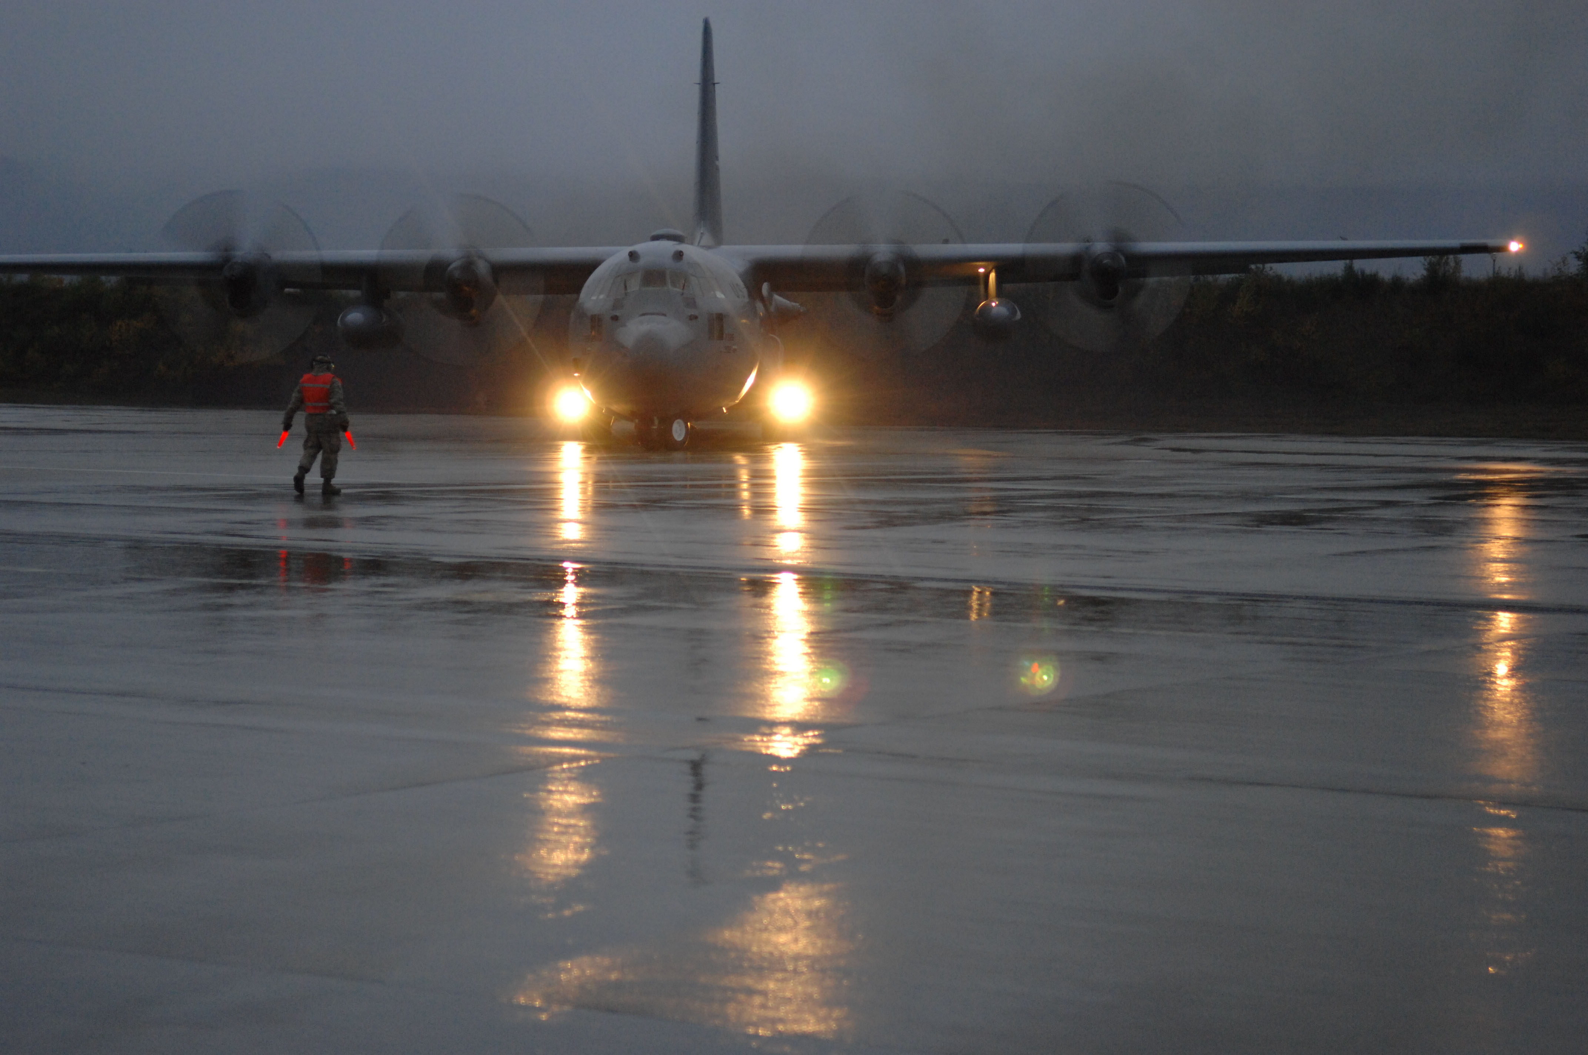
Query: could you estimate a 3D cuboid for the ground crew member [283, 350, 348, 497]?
[{"bbox_3d":[-6.046,-1.284,45.700,0.790,1.770,0.520,1,2,21],"label":"ground crew member"}]

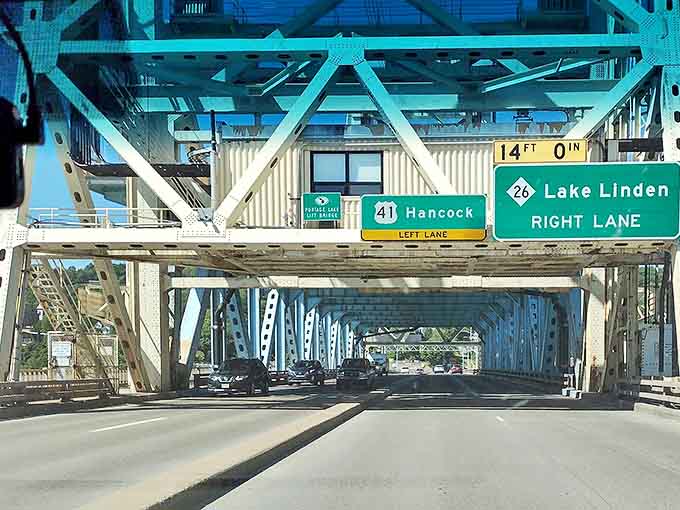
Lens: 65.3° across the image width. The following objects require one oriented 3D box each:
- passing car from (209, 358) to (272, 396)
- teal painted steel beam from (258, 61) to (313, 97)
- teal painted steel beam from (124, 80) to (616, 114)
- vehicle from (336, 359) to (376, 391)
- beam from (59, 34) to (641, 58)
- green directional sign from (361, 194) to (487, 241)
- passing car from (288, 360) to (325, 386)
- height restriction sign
[{"bbox_3d":[-5.320,6.421,27.800,1.840,1.700,4.650,-2,-11,9],"label":"passing car"},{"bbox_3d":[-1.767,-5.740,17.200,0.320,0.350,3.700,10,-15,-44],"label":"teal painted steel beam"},{"bbox_3d":[1.365,-5.583,18.800,17.200,0.950,0.500,0,-10,1],"label":"teal painted steel beam"},{"bbox_3d":[1.122,7.660,34.000,2.000,1.860,5.400,-2,-11,9],"label":"vehicle"},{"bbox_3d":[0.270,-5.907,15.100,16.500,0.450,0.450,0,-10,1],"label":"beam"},{"bbox_3d":[2.149,-0.962,13.600,3.200,1.180,0.100,0,-10,1],"label":"green directional sign"},{"bbox_3d":[-2.551,8.892,39.800,1.830,1.670,4.600,-2,-11,9],"label":"passing car"},{"bbox_3d":[5.319,-2.732,14.000,2.440,0.610,0.050,0,-6,1],"label":"height restriction sign"}]

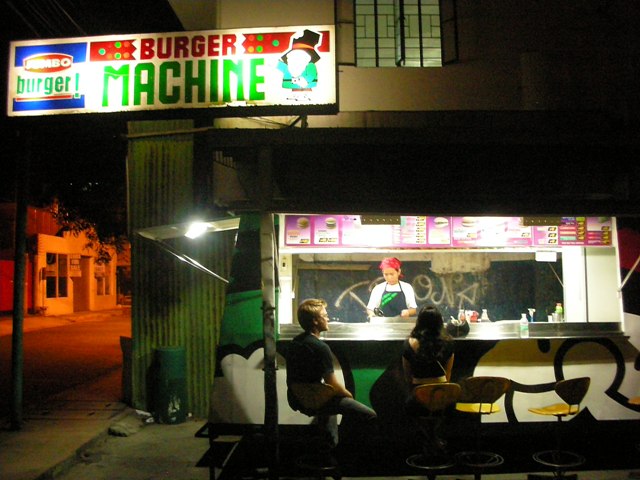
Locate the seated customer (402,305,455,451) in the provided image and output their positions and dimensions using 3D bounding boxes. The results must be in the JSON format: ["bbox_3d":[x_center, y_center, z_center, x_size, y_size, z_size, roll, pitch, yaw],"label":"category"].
[{"bbox_3d":[0.880,1.116,5.250,0.430,1.180,0.620,0,-4,-7],"label":"seated customer"}]

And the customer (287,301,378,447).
[{"bbox_3d":[0.084,1.094,5.150,0.680,1.240,0.560,3,-5,-43],"label":"customer"}]

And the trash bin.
[{"bbox_3d":[-1.761,1.712,7.650,0.370,0.875,0.370,0,-4,-6],"label":"trash bin"}]

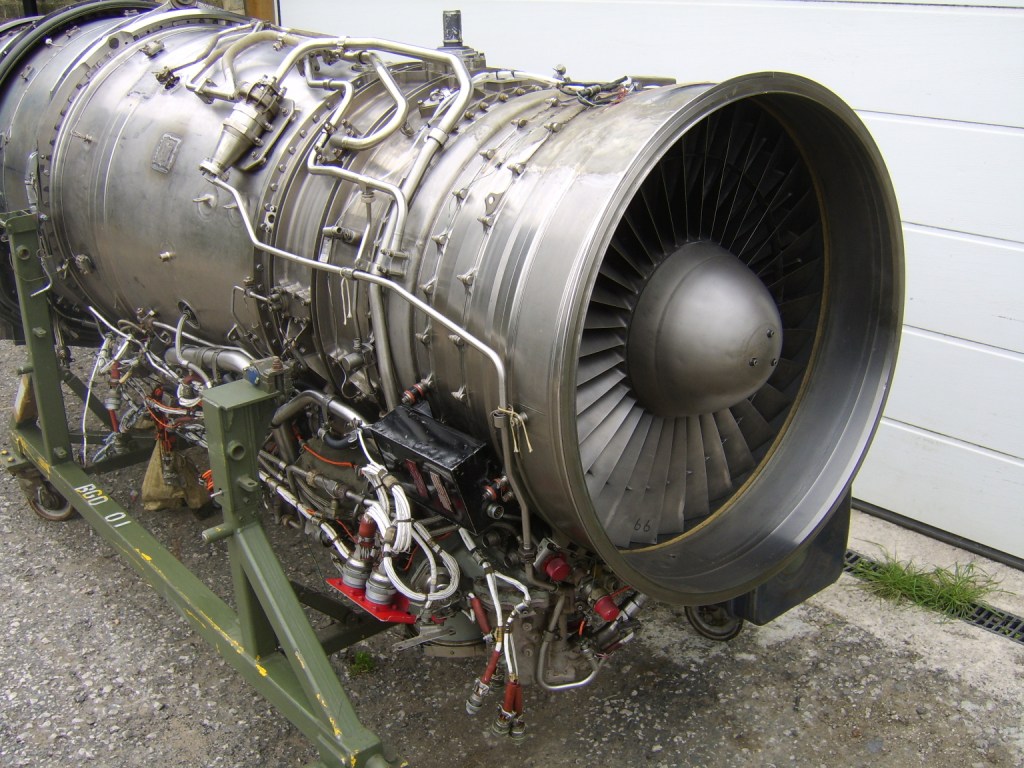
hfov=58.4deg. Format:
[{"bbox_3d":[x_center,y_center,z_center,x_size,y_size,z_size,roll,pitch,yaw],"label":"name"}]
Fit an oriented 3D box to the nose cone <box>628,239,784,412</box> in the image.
[{"bbox_3d":[0.255,-0.050,1.084,0.220,0.220,0.116,-10,21,-36],"label":"nose cone"}]

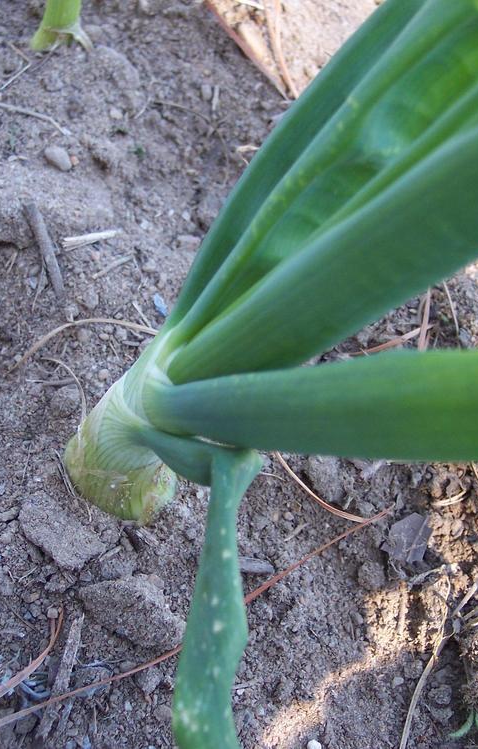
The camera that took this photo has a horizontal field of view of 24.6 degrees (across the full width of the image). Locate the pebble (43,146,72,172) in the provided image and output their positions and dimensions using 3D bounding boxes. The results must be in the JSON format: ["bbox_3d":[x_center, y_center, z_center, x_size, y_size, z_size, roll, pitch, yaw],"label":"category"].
[{"bbox_3d":[-0.089,-0.107,0.542,0.011,0.009,0.017,-24,56,-23],"label":"pebble"}]

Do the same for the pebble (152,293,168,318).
[{"bbox_3d":[-0.035,-0.031,0.483,0.006,0.004,0.012,-14,53,-16],"label":"pebble"}]

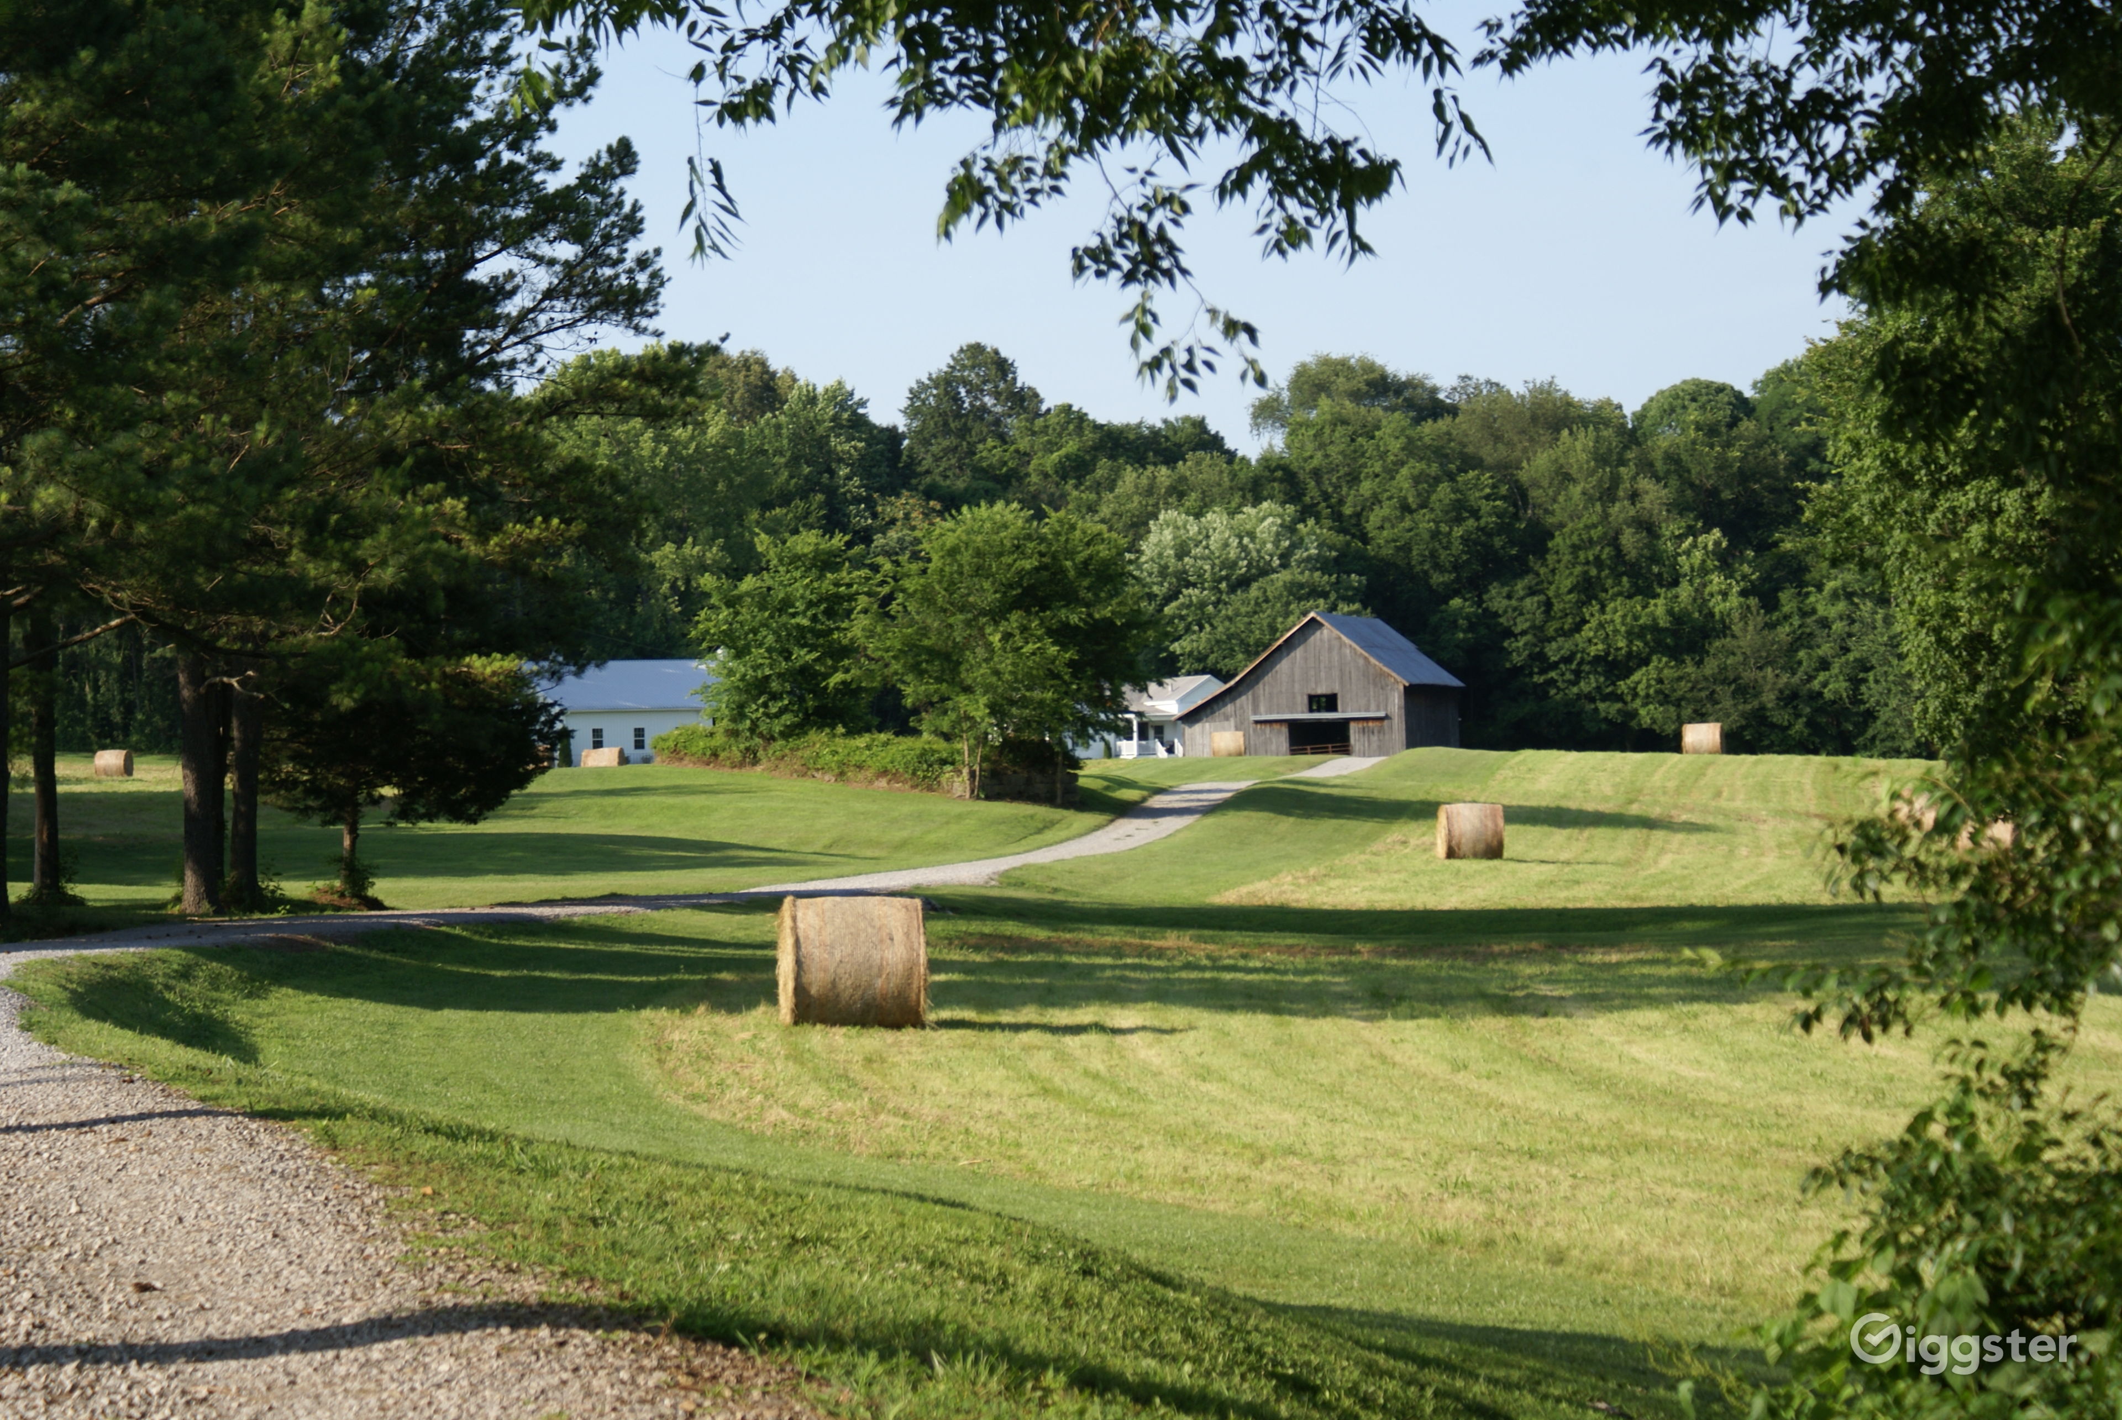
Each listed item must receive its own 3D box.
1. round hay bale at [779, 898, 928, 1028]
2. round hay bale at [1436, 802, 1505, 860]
[{"bbox_3d":[-2.446,2.961,62.300,1.550,1.540,1.530,-1,0,-10],"label":"round hay bale"},{"bbox_3d":[11.125,3.316,144.000,1.550,1.530,1.530,-1,0,-6],"label":"round hay bale"}]

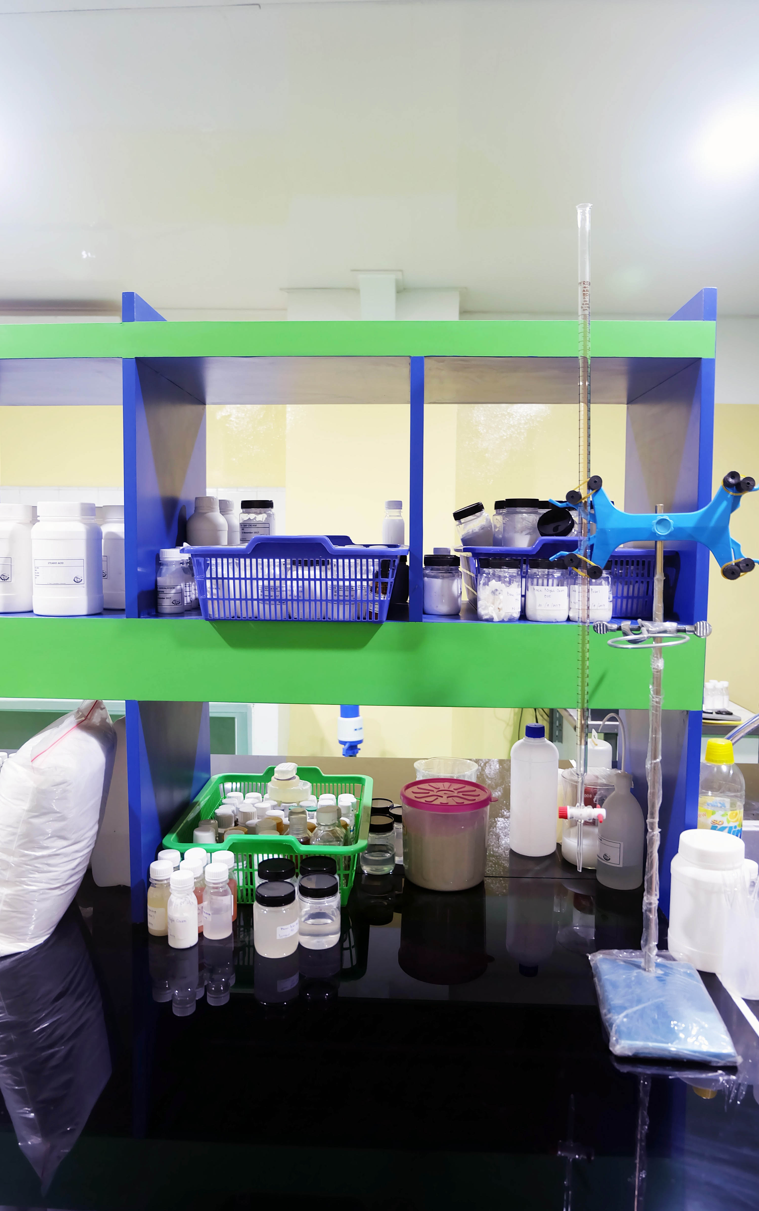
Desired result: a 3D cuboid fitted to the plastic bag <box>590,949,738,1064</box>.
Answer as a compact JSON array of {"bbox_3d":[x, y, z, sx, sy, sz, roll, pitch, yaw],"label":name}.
[{"bbox_3d":[0.327,0.466,0.949,0.124,0.026,0.188,1,4,9],"label":"plastic bag"}]

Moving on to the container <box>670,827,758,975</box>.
[{"bbox_3d":[0.441,0.391,1.080,0.098,0.159,0.098,2,4,15],"label":"container"}]

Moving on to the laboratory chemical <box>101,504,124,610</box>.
[{"bbox_3d":[-0.413,-0.079,1.345,0.100,0.167,0.100,1,4,3],"label":"laboratory chemical"}]

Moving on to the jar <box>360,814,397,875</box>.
[{"bbox_3d":[-0.002,0.404,1.364,0.059,0.084,0.059,0,4,0],"label":"jar"}]

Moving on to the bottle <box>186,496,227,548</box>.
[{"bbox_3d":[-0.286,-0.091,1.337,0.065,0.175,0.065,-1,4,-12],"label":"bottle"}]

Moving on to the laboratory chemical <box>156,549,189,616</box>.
[{"bbox_3d":[-0.322,-0.037,1.245,0.041,0.098,0.041,1,4,3],"label":"laboratory chemical"}]

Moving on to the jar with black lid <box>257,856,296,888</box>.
[{"bbox_3d":[-0.150,0.425,1.181,0.060,0.085,0.060,1,4,3],"label":"jar with black lid"}]

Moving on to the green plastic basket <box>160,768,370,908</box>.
[{"bbox_3d":[-0.168,0.382,1.370,0.307,0.118,0.370,1,5,2],"label":"green plastic basket"}]

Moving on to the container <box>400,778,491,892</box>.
[{"bbox_3d":[0.111,0.384,1.360,0.153,0.145,0.153,1,4,3],"label":"container"}]

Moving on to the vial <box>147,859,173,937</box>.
[{"bbox_3d":[-0.307,0.413,1.143,0.041,0.095,0.041,2,5,20],"label":"vial"}]

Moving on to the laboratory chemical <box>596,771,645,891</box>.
[{"bbox_3d":[0.393,0.363,1.314,0.072,0.178,0.072,0,4,0],"label":"laboratory chemical"}]

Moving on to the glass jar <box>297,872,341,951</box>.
[{"bbox_3d":[-0.084,0.428,1.133,0.060,0.085,0.060,0,4,0],"label":"glass jar"}]

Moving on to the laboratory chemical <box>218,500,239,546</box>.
[{"bbox_3d":[-0.269,-0.102,1.413,0.055,0.165,0.055,1,5,3],"label":"laboratory chemical"}]

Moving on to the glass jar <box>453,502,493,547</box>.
[{"bbox_3d":[0.167,-0.128,1.390,0.059,0.087,0.059,-21,7,5],"label":"glass jar"}]

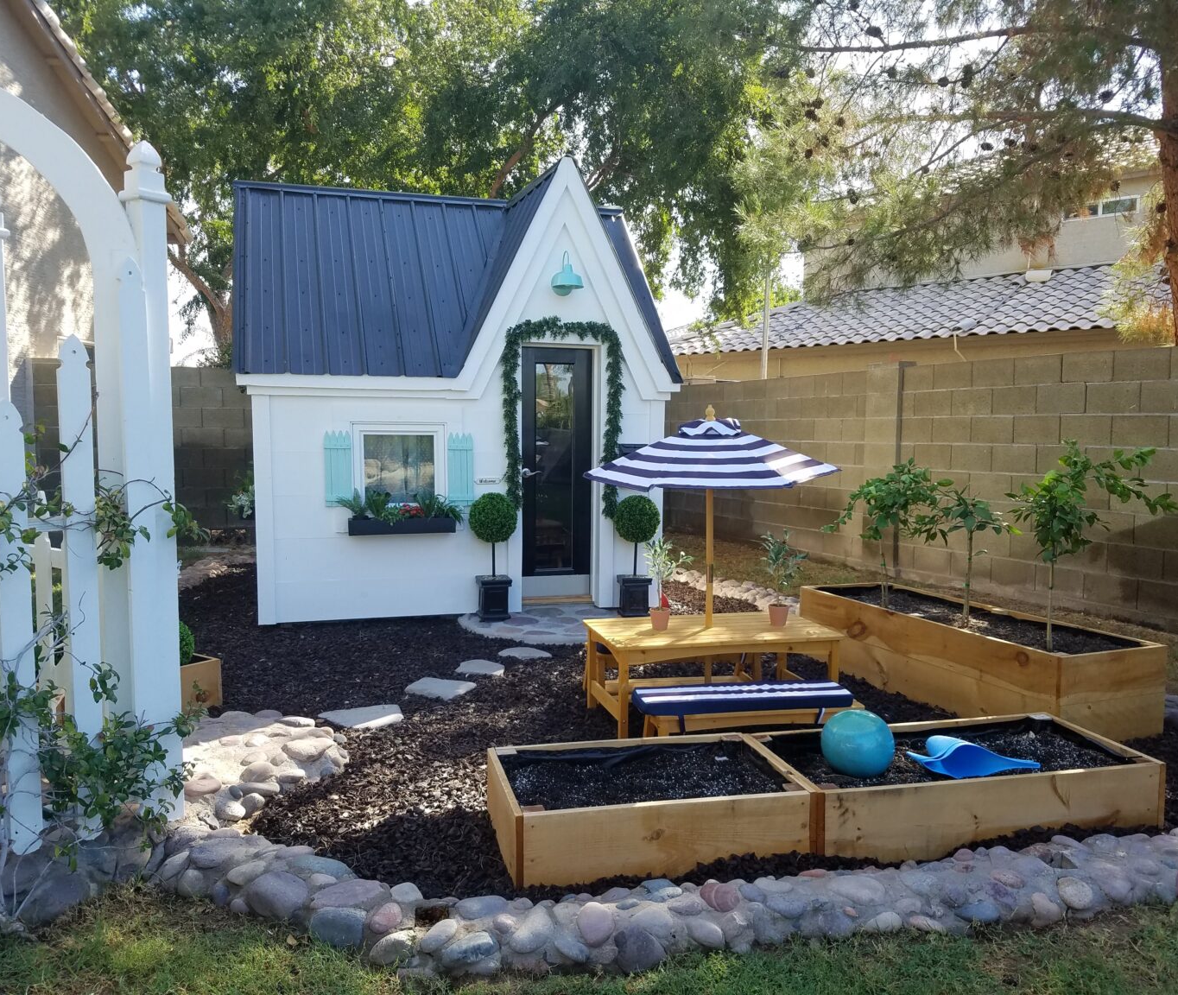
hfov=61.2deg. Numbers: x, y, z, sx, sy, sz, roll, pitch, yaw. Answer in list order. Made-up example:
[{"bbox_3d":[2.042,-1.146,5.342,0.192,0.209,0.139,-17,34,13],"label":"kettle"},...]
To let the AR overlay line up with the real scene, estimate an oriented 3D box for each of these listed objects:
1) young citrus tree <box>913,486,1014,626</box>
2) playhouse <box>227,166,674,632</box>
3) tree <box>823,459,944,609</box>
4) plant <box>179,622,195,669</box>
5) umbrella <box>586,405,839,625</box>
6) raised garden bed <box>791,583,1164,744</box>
[{"bbox_3d":[1.846,0.287,4.889,0.452,0.692,0.429,-1,4,-19],"label":"young citrus tree"},{"bbox_3d":[-1.129,-0.818,7.688,2.968,3.063,2.386,-1,4,-19],"label":"playhouse"},{"bbox_3d":[1.569,0.193,5.310,0.569,0.801,0.540,-1,4,-19],"label":"tree"},{"bbox_3d":[-1.871,0.656,4.492,0.196,0.206,0.196,-1,4,-19],"label":"plant"},{"bbox_3d":[0.526,0.170,4.325,1.109,1.130,1.109,0,4,0],"label":"umbrella"},{"bbox_3d":[1.789,0.736,4.834,0.572,0.358,1.806,-1,4,-19],"label":"raised garden bed"}]

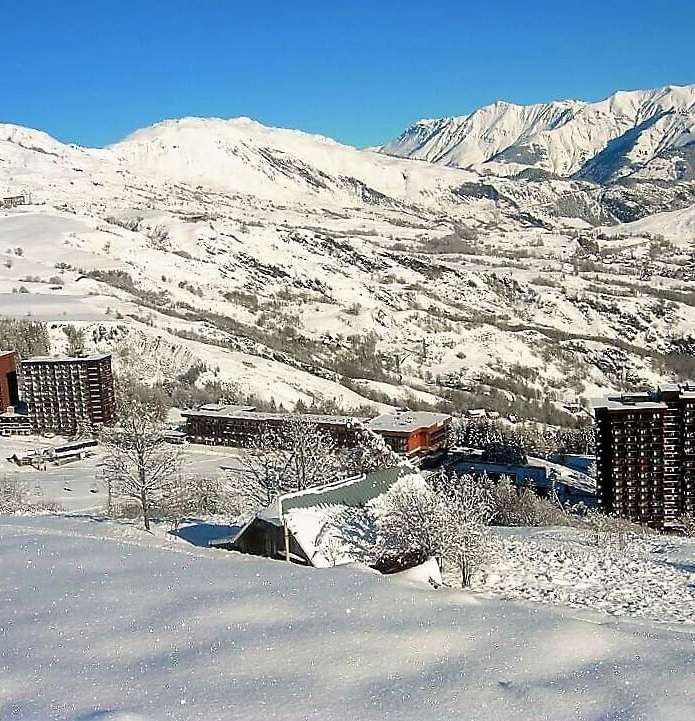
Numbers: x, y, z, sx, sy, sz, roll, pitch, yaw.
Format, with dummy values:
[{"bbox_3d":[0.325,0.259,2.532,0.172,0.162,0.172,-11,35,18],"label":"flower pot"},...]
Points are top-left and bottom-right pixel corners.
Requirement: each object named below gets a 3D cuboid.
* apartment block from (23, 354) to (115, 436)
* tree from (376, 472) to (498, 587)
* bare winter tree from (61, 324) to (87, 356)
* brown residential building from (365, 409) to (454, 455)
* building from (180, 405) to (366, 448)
[{"bbox_3d":[-137.361,16.826,496.801,41.800,36.500,13.000,-2,9,12],"label":"apartment block"},{"bbox_3d":[5.877,11.160,66.000,7.700,7.200,6.600,-4,9,0],"label":"tree"},{"bbox_3d":[-163.882,-10.805,600.000,15.000,20.500,13.500,-4,9,0],"label":"bare winter tree"},{"bbox_3d":[23.726,27.336,378.827,24.000,9.400,31.000,2,10,30],"label":"brown residential building"},{"bbox_3d":[-30.430,28.567,411.611,82.000,13.200,14.500,1,10,29],"label":"building"}]

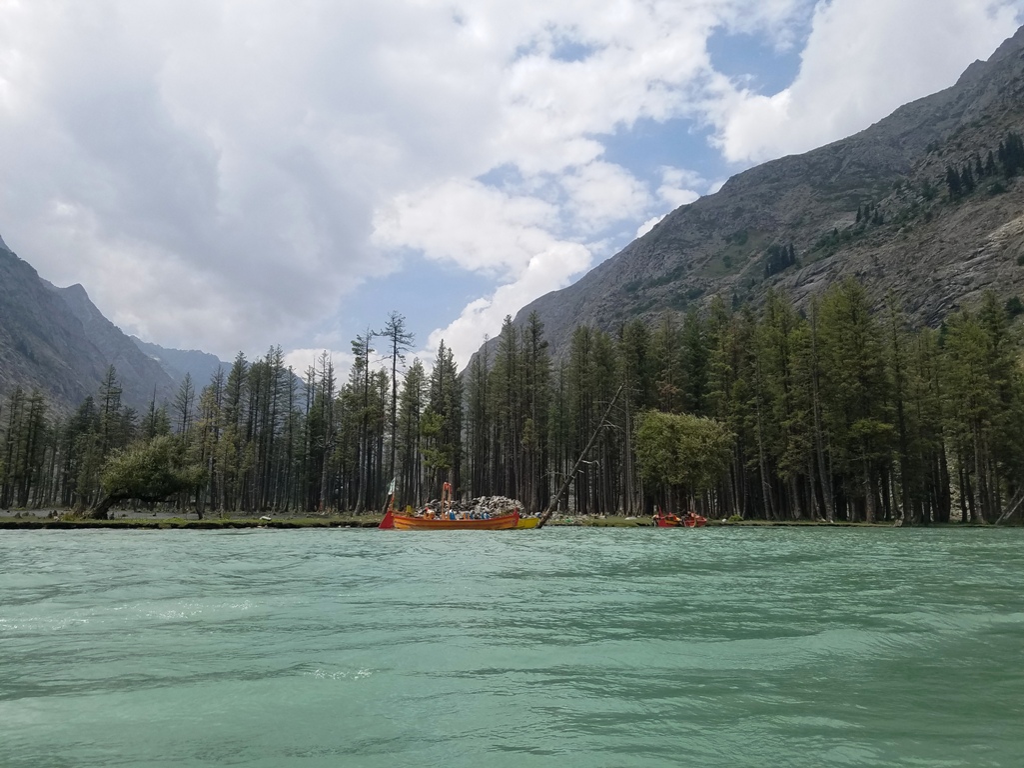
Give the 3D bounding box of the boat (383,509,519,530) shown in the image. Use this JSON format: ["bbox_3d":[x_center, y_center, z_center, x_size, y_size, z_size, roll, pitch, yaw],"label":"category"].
[{"bbox_3d":[-3.504,7.659,43.500,7.900,1.220,1.650,1,-9,-5],"label":"boat"}]

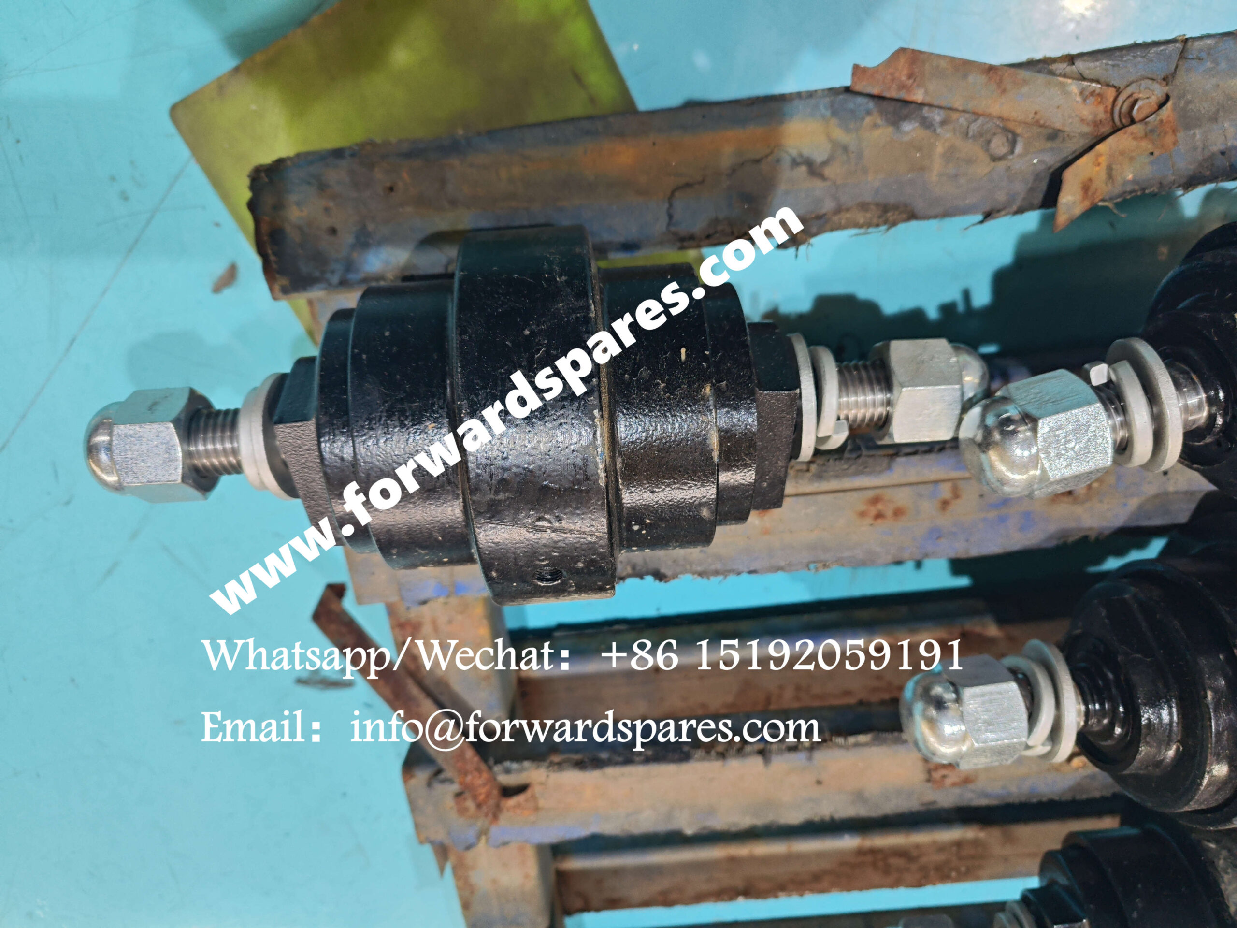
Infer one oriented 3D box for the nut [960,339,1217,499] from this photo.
[{"bbox_3d":[0.160,-0.015,0.300,0.080,0.046,0.046,-15,90,0],"label":"nut"}]

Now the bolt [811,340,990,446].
[{"bbox_3d":[0.103,-0.026,0.312,0.062,0.042,0.038,-4,90,2],"label":"bolt"}]

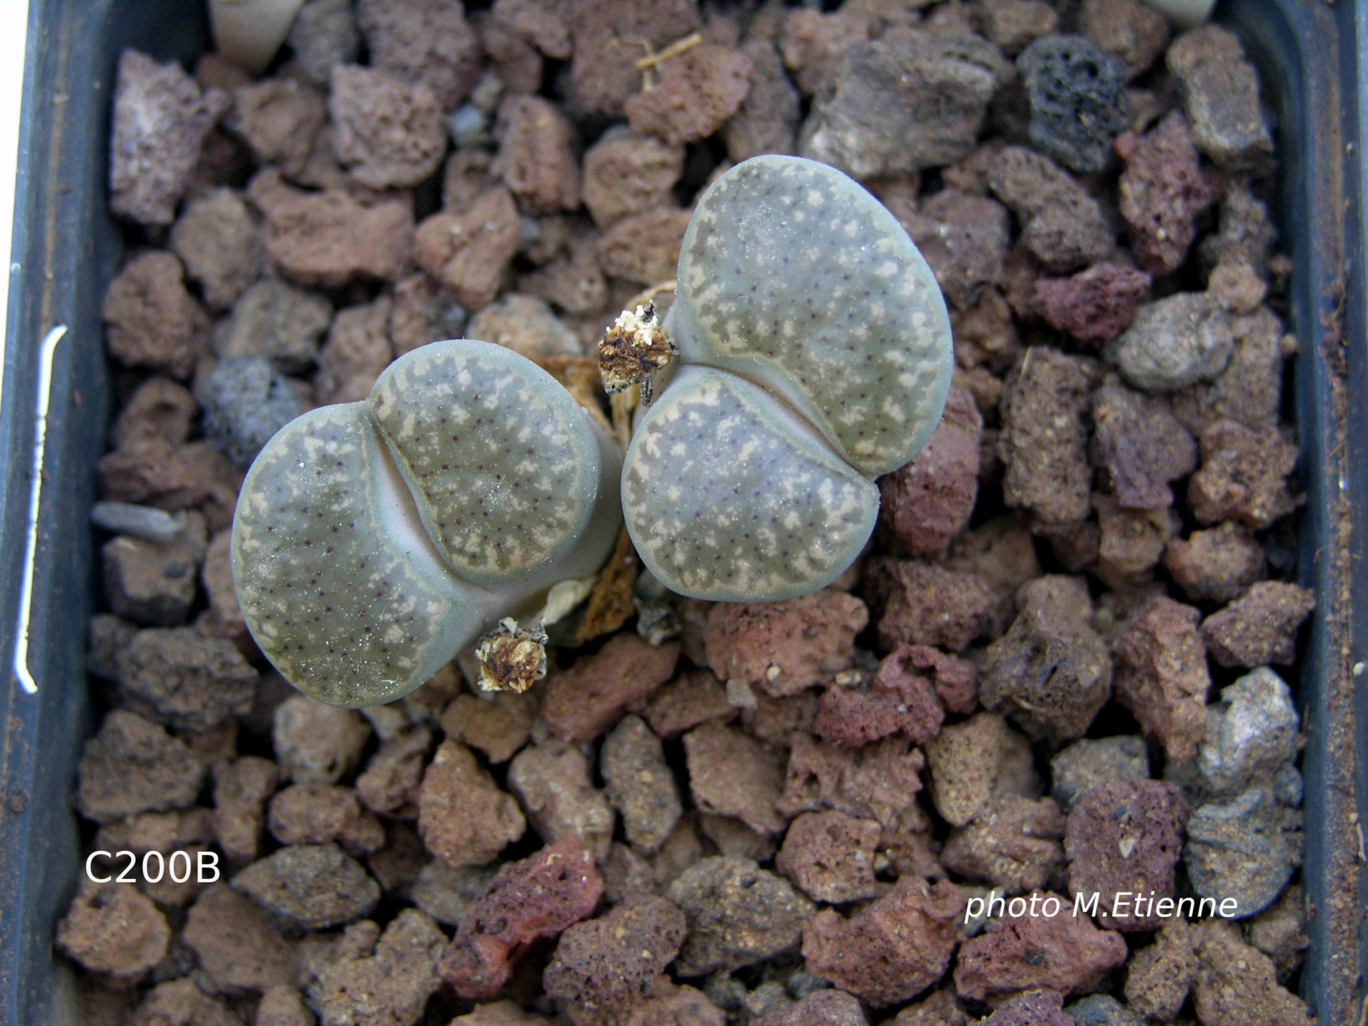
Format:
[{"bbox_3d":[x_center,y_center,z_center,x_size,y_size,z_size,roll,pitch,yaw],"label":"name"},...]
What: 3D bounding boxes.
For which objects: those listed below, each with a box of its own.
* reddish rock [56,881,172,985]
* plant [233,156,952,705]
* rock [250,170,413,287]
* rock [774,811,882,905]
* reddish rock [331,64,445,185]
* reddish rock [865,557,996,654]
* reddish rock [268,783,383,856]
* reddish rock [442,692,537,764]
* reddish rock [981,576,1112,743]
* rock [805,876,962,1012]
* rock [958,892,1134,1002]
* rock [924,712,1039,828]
[{"bbox_3d":[-0.030,0.022,0.183,0.005,0.004,0.005,-36,76,-7],"label":"reddish rock"},{"bbox_3d":[-0.004,-0.001,0.183,0.039,0.016,0.022,-30,75,-5],"label":"plant"},{"bbox_3d":[-0.021,-0.017,0.206,0.009,0.005,0.006,8,73,2],"label":"rock"},{"bbox_3d":[0.009,0.022,0.218,0.006,0.004,0.006,2,73,1],"label":"rock"},{"bbox_3d":[-0.018,-0.023,0.207,0.007,0.006,0.007,5,73,2],"label":"reddish rock"},{"bbox_3d":[0.014,0.005,0.199,0.007,0.005,0.005,6,73,2],"label":"reddish rock"},{"bbox_3d":[-0.018,0.016,0.180,0.006,0.003,0.003,18,73,5],"label":"reddish rock"},{"bbox_3d":[-0.010,0.011,0.187,0.005,0.004,0.004,32,79,11],"label":"reddish rock"},{"bbox_3d":[0.021,0.008,0.197,0.007,0.007,0.009,12,74,5],"label":"reddish rock"},{"bbox_3d":[0.010,0.022,0.178,0.008,0.005,0.006,-18,73,-7],"label":"rock"},{"bbox_3d":[0.020,0.024,0.192,0.009,0.005,0.005,-10,74,-1],"label":"rock"},{"bbox_3d":[0.018,0.015,0.210,0.006,0.005,0.006,-11,78,-2],"label":"rock"}]

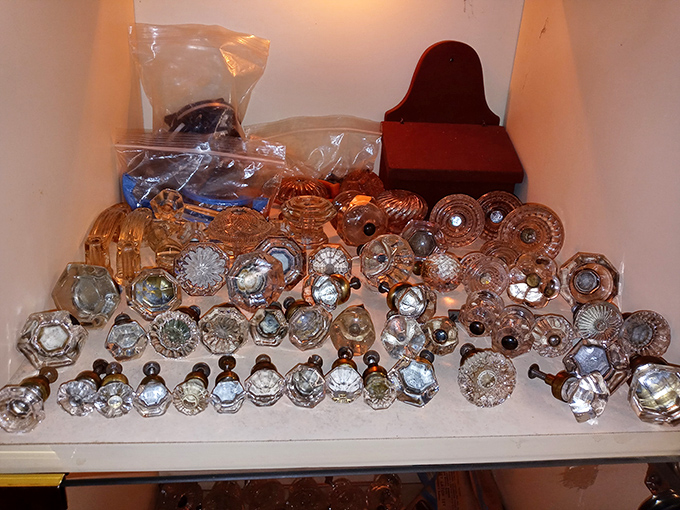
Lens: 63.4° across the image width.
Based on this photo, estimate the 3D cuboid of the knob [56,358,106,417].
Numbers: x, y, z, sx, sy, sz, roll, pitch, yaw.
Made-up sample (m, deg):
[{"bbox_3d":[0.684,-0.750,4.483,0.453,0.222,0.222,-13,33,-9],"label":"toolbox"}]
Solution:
[{"bbox_3d":[-0.173,0.090,0.377,0.025,0.025,0.050,1,12,-6],"label":"knob"}]

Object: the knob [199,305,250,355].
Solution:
[{"bbox_3d":[-0.087,0.056,0.423,0.039,0.039,0.031,4,1,1],"label":"knob"}]

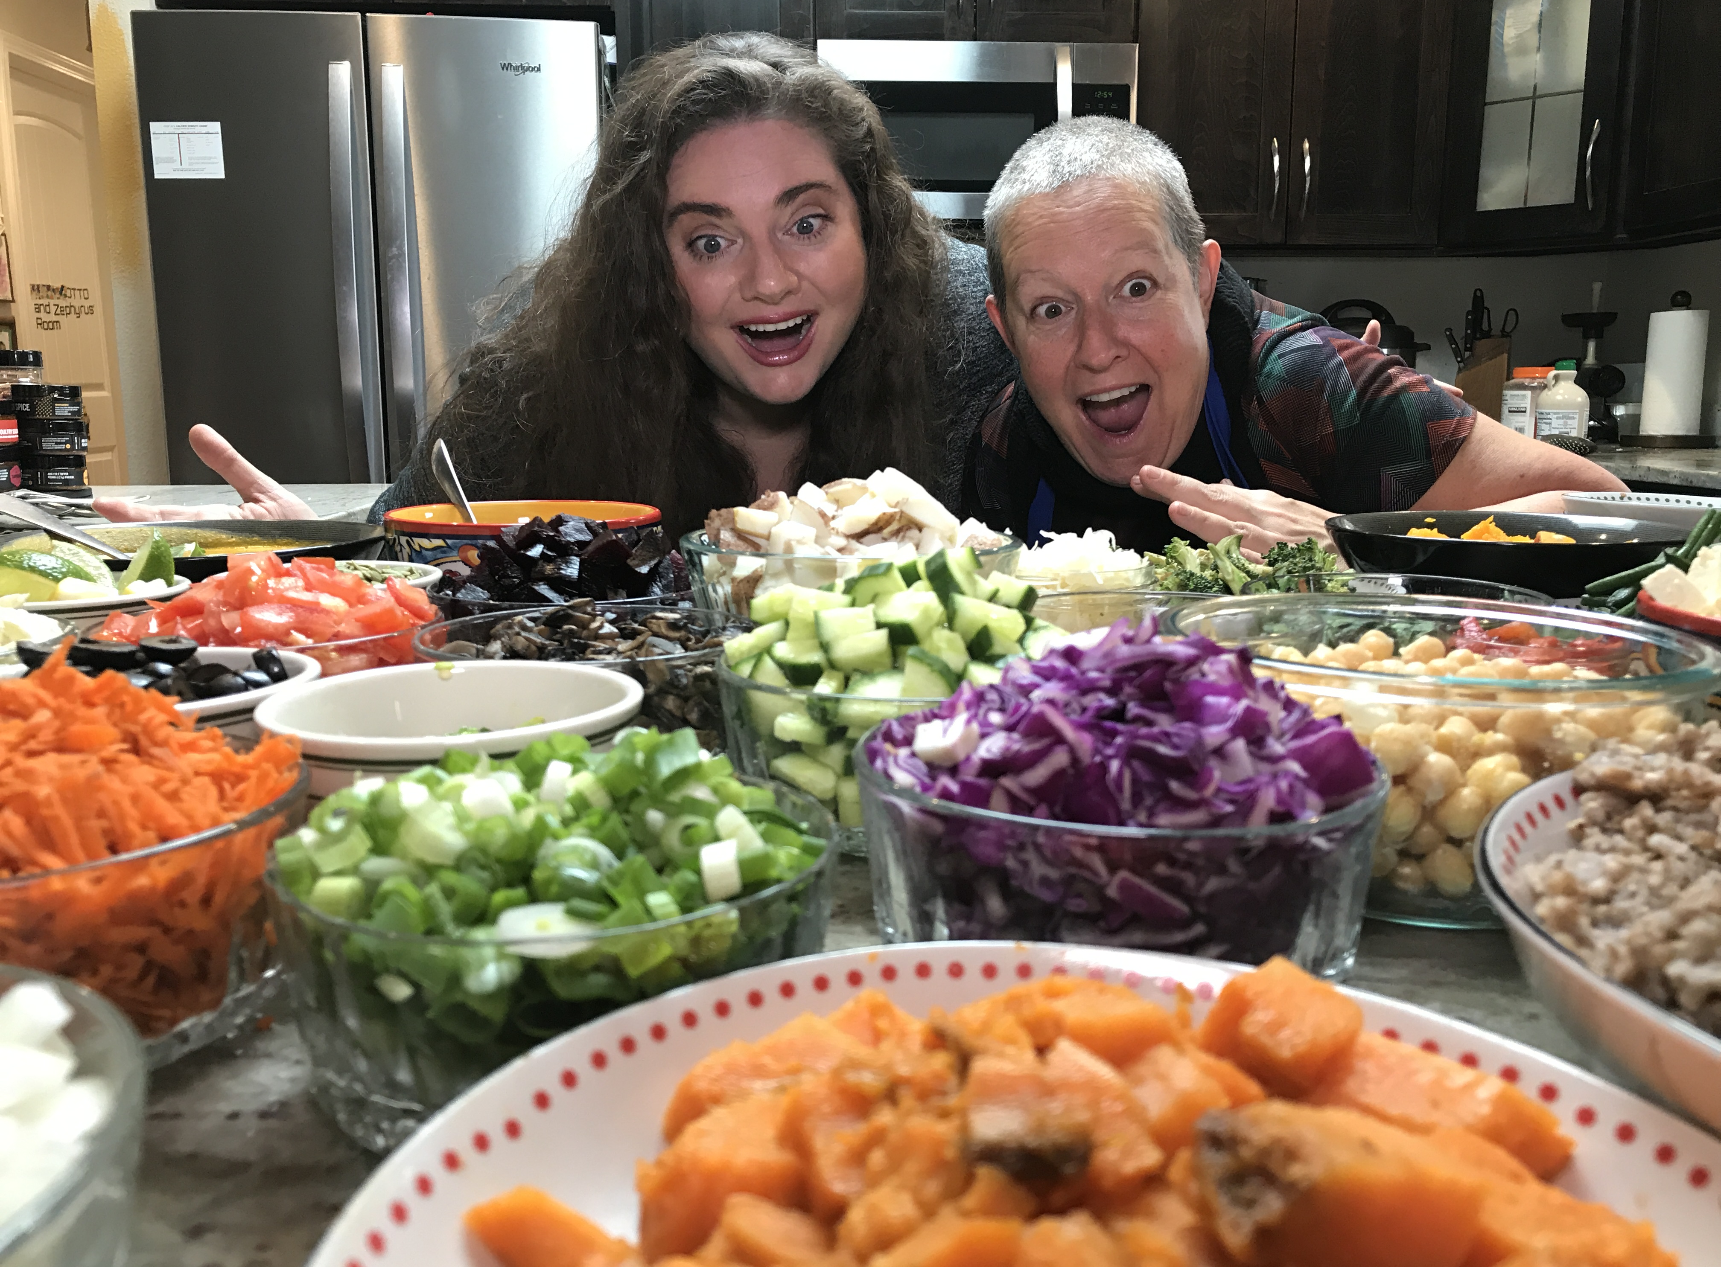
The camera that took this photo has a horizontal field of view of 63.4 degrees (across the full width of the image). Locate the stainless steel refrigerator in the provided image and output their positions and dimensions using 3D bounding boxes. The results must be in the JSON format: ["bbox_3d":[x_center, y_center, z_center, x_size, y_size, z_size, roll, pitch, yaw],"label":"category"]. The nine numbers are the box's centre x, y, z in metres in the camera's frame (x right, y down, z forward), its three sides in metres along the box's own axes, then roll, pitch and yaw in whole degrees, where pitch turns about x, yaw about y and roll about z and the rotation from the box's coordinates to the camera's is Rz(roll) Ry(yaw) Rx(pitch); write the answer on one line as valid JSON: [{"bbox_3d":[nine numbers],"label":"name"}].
[{"bbox_3d":[-1.010,-0.429,3.306,0.908,1.770,0.860,-1,10,-4],"label":"stainless steel refrigerator"}]

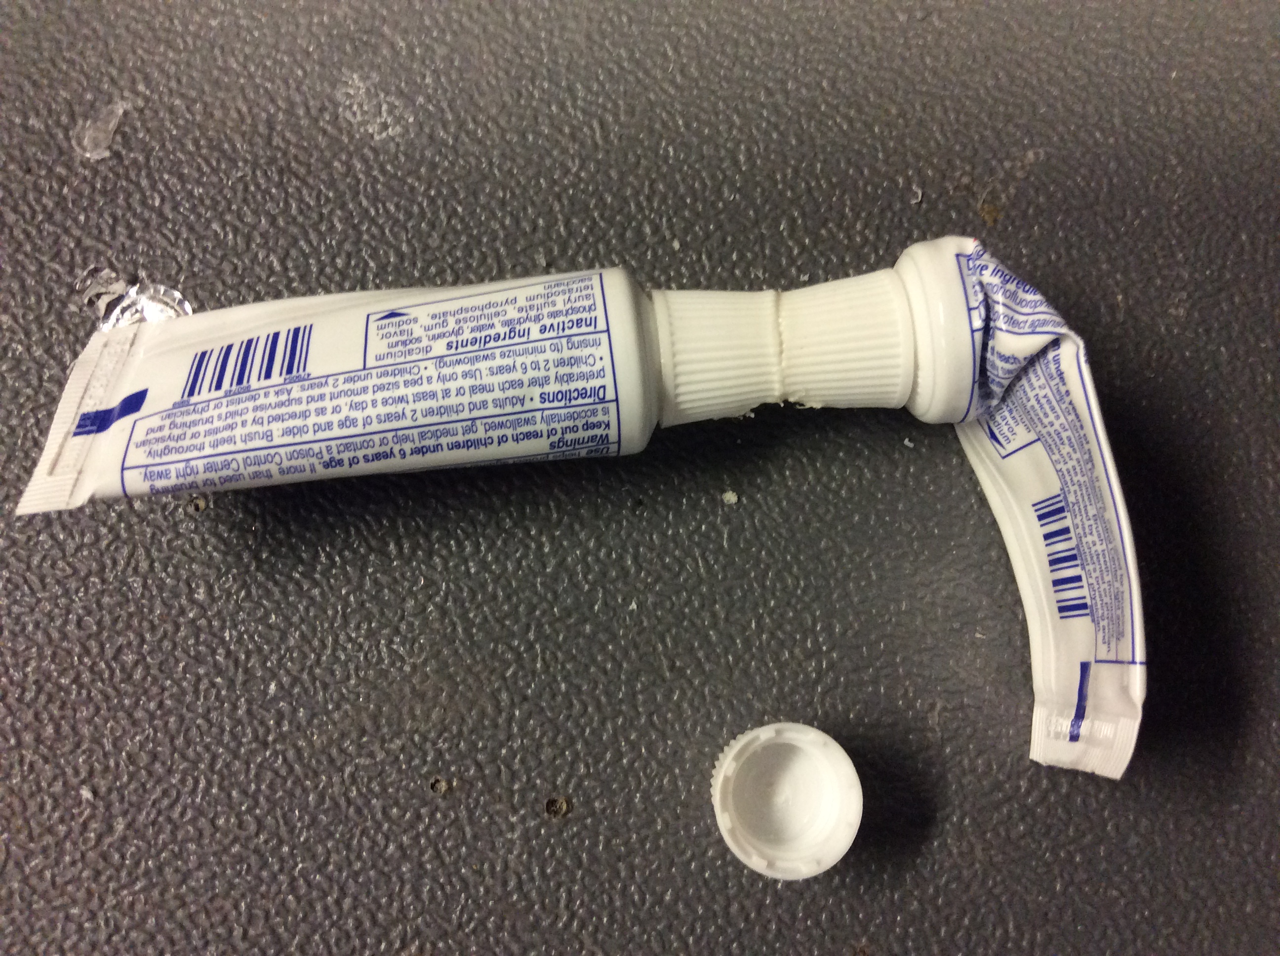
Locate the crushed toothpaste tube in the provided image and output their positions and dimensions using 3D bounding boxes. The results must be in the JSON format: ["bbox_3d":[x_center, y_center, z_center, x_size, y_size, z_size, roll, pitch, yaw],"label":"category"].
[{"bbox_3d":[-0.007,0.002,0.138,0.122,0.034,0.064,2,83,-4],"label":"crushed toothpaste tube"}]

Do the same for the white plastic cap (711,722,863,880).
[{"bbox_3d":[0.017,0.038,0.144,0.018,0.015,0.018,2,83,-4],"label":"white plastic cap"}]

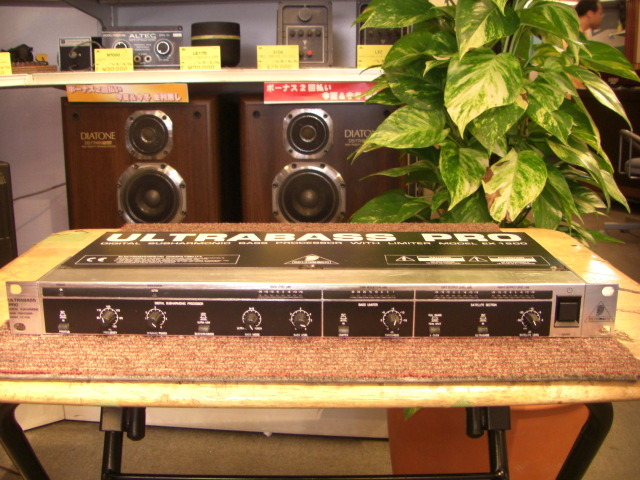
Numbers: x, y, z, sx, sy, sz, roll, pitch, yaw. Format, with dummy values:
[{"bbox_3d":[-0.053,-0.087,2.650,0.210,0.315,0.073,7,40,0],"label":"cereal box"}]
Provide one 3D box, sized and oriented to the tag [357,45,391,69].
[{"bbox_3d":[0.123,-0.389,1.495,0.091,0.053,0.008,2,11,9],"label":"tag"}]

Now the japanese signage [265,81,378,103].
[{"bbox_3d":[0.029,-0.313,1.490,0.295,0.045,0.008,2,11,9],"label":"japanese signage"}]

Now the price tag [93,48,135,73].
[{"bbox_3d":[-0.461,-0.403,1.575,0.091,0.053,0.008,2,11,9],"label":"price tag"}]

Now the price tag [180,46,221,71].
[{"bbox_3d":[-0.262,-0.398,1.540,0.091,0.053,0.008,2,11,9],"label":"price tag"}]

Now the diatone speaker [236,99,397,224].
[{"bbox_3d":[0.035,-0.026,1.860,0.390,0.690,0.360,2,11,9],"label":"diatone speaker"}]

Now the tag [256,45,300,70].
[{"bbox_3d":[-0.090,-0.394,1.515,0.091,0.053,0.008,2,11,9],"label":"tag"}]

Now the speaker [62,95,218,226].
[{"bbox_3d":[-0.401,-0.035,1.915,0.390,0.690,0.360,2,11,9],"label":"speaker"}]

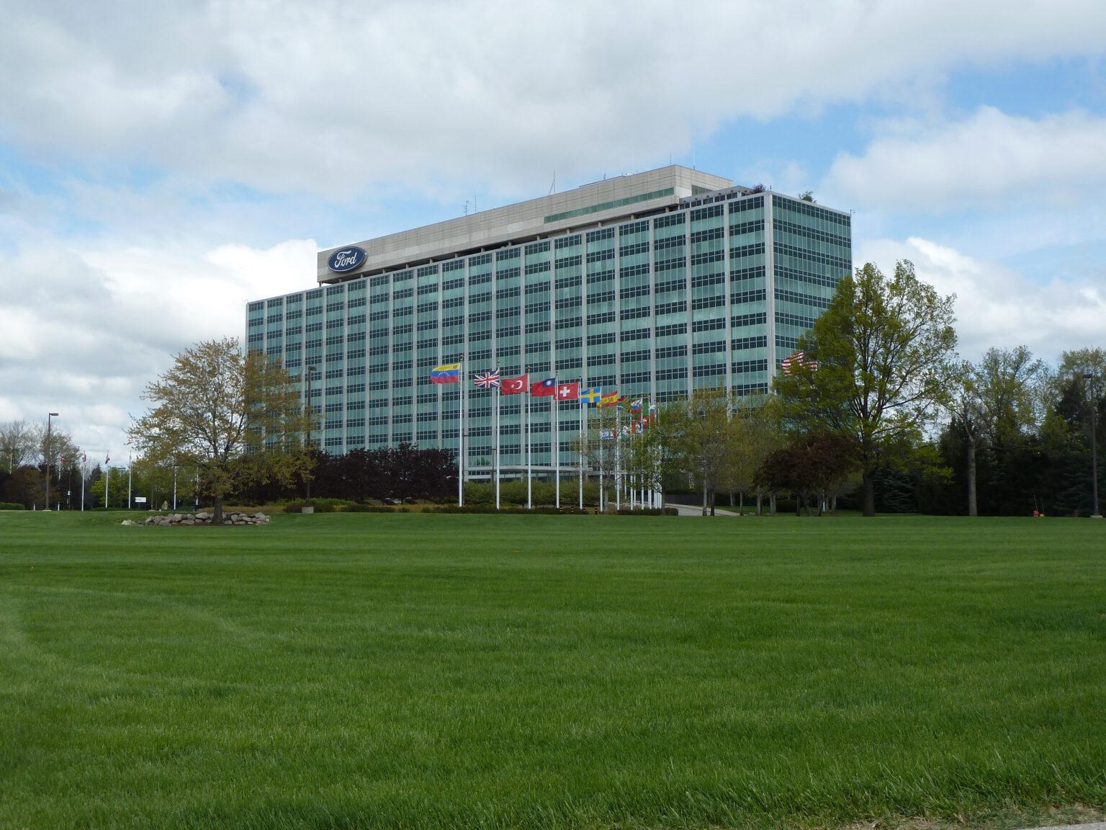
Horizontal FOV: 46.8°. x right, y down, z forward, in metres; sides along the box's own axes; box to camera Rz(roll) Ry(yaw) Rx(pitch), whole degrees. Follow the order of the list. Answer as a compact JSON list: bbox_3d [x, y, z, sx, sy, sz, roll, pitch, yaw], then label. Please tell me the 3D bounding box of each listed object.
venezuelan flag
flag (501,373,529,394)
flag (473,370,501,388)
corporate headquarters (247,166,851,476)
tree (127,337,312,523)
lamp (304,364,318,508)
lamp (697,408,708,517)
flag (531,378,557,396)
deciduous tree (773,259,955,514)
[{"bbox_3d":[-8.586,-3.310,102.000,2.350,1.700,0.350,0,-4,-6],"label":"venezuelan flag"},{"bbox_3d":[-3.286,-2.726,110.466,2.350,1.750,0.350,0,-4,-6],"label":"flag"},{"bbox_3d":[-5.487,-2.976,106.080,2.250,1.600,0.350,0,-4,-6],"label":"flag"},{"bbox_3d":[-12.035,-11.061,278.257,24.800,61.500,163.600,4,-6,-45],"label":"corporate headquarters"},{"bbox_3d":[-16.941,0.769,65.000,9.400,9.400,9.400,0,-4,0],"label":"tree"},{"bbox_3d":[-16.689,1.606,88.000,1.000,10.000,0.600,3,-5,-37],"label":"lamp"},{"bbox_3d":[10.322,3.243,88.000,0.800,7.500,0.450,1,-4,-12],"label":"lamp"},{"bbox_3d":[-0.807,-2.499,113.730,2.350,1.650,0.350,0,-4,-6],"label":"flag"},{"bbox_3d":[20.832,-1.753,85.000,12.200,17.000,12.200,0,-4,0],"label":"deciduous tree"}]

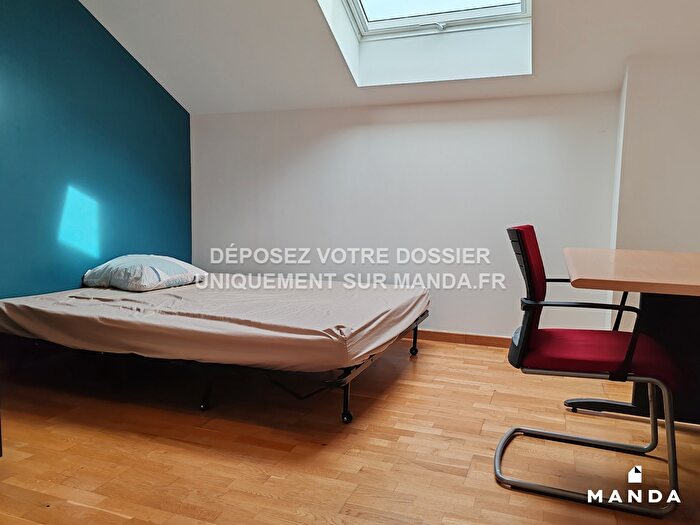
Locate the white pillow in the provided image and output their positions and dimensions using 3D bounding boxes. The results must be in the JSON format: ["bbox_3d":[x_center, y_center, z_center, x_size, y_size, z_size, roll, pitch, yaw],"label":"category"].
[{"bbox_3d":[-1.462,0.060,3.910,0.520,0.200,0.670,3,6,21],"label":"white pillow"}]

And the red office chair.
[{"bbox_3d":[0.887,0.332,2.072,0.600,0.930,0.560,3,6,21],"label":"red office chair"}]

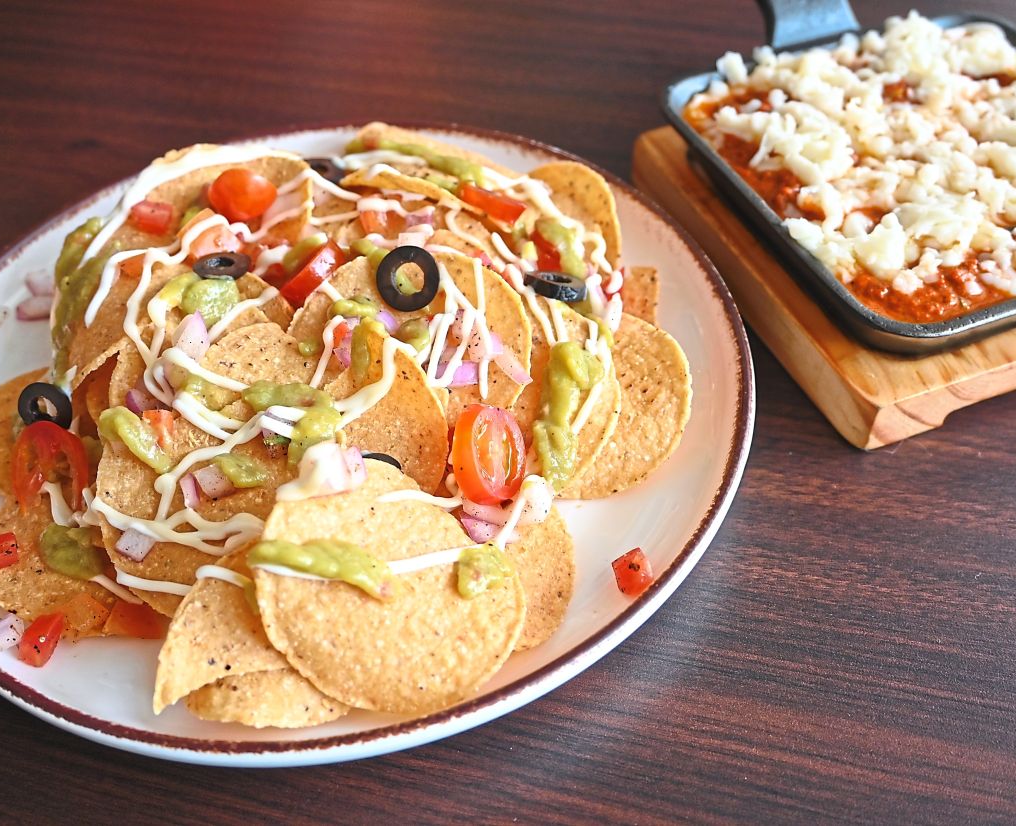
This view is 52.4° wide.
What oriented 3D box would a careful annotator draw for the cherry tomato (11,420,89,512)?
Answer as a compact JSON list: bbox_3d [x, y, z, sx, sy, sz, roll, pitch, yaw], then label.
[{"bbox_3d":[-0.135,0.017,0.305,0.023,0.011,0.027,5,72,-15],"label":"cherry tomato"}]

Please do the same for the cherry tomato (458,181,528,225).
[{"bbox_3d":[-0.006,-0.067,0.348,0.024,0.012,0.017,16,19,-5],"label":"cherry tomato"}]

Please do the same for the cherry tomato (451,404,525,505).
[{"bbox_3d":[-0.008,0.012,0.285,0.013,0.027,0.024,-12,0,42],"label":"cherry tomato"}]

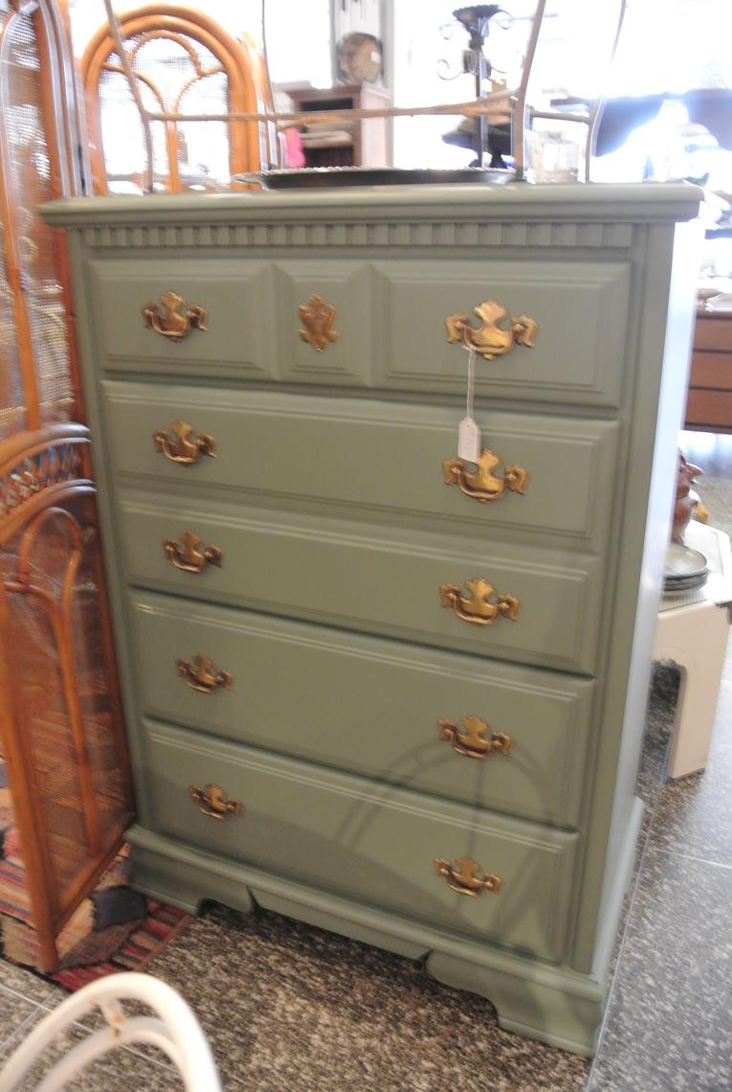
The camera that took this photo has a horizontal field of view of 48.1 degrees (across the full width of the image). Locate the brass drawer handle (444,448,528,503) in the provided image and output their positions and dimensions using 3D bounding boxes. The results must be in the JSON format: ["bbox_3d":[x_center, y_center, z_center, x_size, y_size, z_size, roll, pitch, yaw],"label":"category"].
[{"bbox_3d":[0.150,-0.088,1.048,0.112,0.071,0.022,9,23,23],"label":"brass drawer handle"}]

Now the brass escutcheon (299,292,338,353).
[{"bbox_3d":[-0.064,-0.293,1.078,0.056,0.072,0.009,9,23,23],"label":"brass escutcheon"}]

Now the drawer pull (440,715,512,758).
[{"bbox_3d":[0.158,0.287,1.220,0.116,0.072,0.025,8,22,23],"label":"drawer pull"}]

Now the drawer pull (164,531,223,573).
[{"bbox_3d":[-0.283,0.014,1.330,0.116,0.072,0.025,8,22,23],"label":"drawer pull"}]

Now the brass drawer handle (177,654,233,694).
[{"bbox_3d":[-0.281,0.222,1.408,0.116,0.072,0.025,8,22,23],"label":"brass drawer handle"}]

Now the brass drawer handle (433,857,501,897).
[{"bbox_3d":[0.157,0.520,1.280,0.112,0.070,0.022,9,23,23],"label":"brass drawer handle"}]

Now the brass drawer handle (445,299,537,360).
[{"bbox_3d":[0.146,-0.258,0.984,0.112,0.071,0.022,9,23,23],"label":"brass drawer handle"}]

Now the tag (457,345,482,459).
[{"bbox_3d":[0.128,-0.173,1.016,0.027,0.148,0.006,9,23,23],"label":"tag"}]

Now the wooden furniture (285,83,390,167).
[{"bbox_3d":[-0.119,-1.325,4.351,0.400,1.910,0.345,8,22,23],"label":"wooden furniture"}]

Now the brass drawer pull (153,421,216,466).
[{"bbox_3d":[-0.285,-0.156,1.267,0.116,0.072,0.025,8,22,23],"label":"brass drawer pull"}]

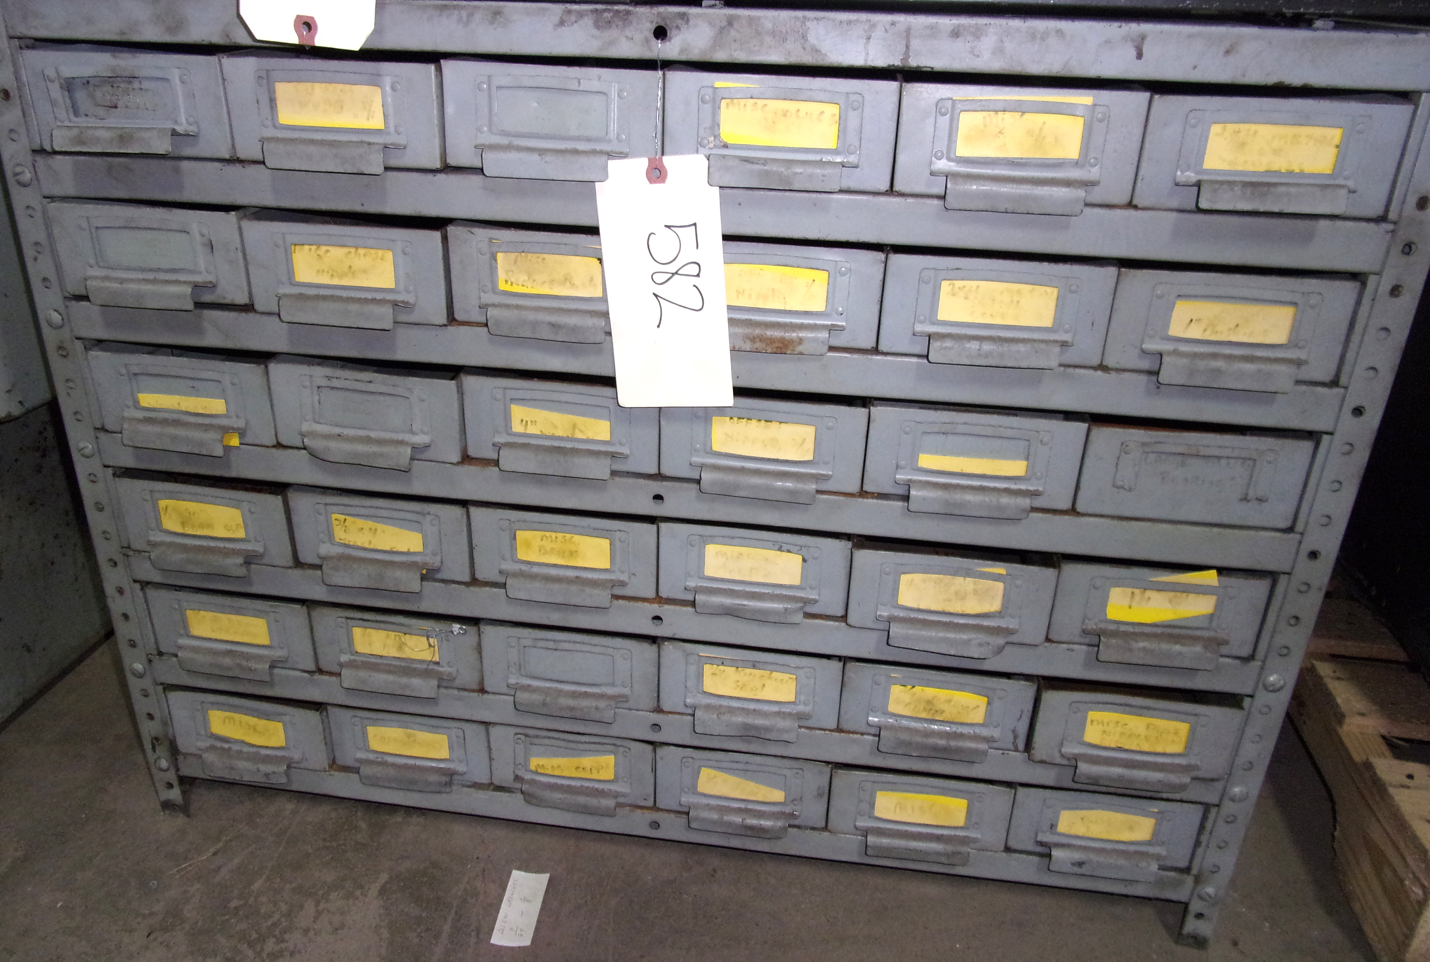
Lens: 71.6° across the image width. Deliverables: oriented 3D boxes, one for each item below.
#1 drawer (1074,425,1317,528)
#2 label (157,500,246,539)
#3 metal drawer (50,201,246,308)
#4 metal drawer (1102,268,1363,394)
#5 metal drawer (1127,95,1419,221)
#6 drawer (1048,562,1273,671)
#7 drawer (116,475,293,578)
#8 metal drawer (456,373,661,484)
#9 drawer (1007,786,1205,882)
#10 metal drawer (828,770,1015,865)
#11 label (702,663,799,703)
[{"bbox_3d":[0.334,-0.057,0.780,0.141,0.064,0.275,5,24,6],"label":"drawer"},{"bbox_3d":[-0.399,0.030,0.771,0.069,0.026,0.004,5,24,6],"label":"label"},{"bbox_3d":[-0.380,-0.209,0.816,0.142,0.067,0.279,5,24,6],"label":"metal drawer"},{"bbox_3d":[0.335,-0.145,0.728,0.141,0.063,0.290,5,24,6],"label":"metal drawer"},{"bbox_3d":[0.348,-0.253,0.722,0.143,0.067,0.338,5,24,6],"label":"metal drawer"},{"bbox_3d":[0.328,0.037,0.818,0.141,0.069,0.309,5,24,6],"label":"drawer"},{"bbox_3d":[-0.383,-0.016,0.892,0.140,0.065,0.290,5,24,6],"label":"drawer"},{"bbox_3d":[-0.093,-0.087,0.816,0.142,0.067,0.279,5,24,6],"label":"metal drawer"},{"bbox_3d":[0.322,0.224,0.891,0.140,0.066,0.290,5,24,6],"label":"drawer"},{"bbox_3d":[0.181,0.215,0.908,0.141,0.065,0.290,5,24,6],"label":"metal drawer"},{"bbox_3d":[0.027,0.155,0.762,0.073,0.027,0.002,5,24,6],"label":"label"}]

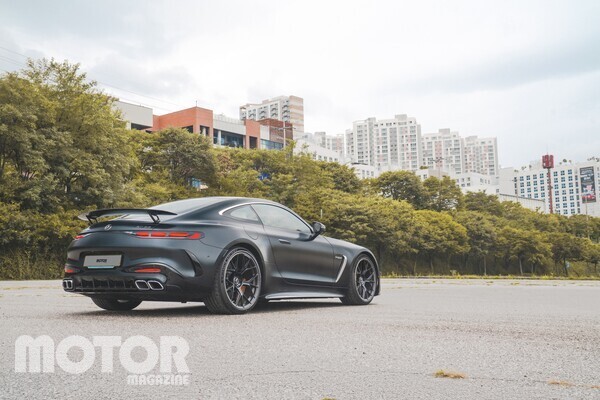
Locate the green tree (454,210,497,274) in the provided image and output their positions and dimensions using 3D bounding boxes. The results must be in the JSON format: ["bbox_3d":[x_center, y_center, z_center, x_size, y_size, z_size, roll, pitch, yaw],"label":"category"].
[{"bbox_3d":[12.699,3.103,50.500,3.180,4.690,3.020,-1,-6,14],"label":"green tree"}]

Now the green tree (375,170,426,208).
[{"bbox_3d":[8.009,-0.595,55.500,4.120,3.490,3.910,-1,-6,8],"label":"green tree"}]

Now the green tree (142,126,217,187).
[{"bbox_3d":[-7.607,-2.546,44.000,4.740,4.150,4.510,1,-6,-10],"label":"green tree"}]

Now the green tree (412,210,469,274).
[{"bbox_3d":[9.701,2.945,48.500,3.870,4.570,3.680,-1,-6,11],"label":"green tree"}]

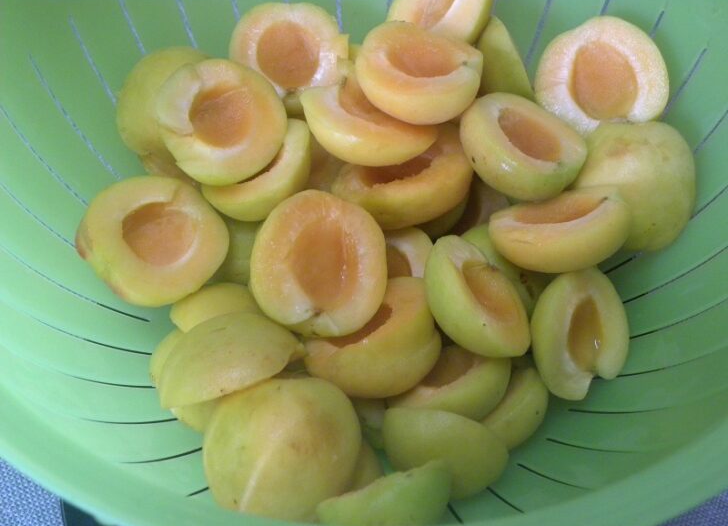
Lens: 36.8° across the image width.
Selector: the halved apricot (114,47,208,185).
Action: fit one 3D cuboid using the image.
[{"bbox_3d":[-0.055,-0.050,0.354,0.045,0.021,0.046,-32,95,-31],"label":"halved apricot"}]

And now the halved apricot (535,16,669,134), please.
[{"bbox_3d":[0.081,-0.062,0.373,0.044,0.021,0.042,17,96,10],"label":"halved apricot"}]

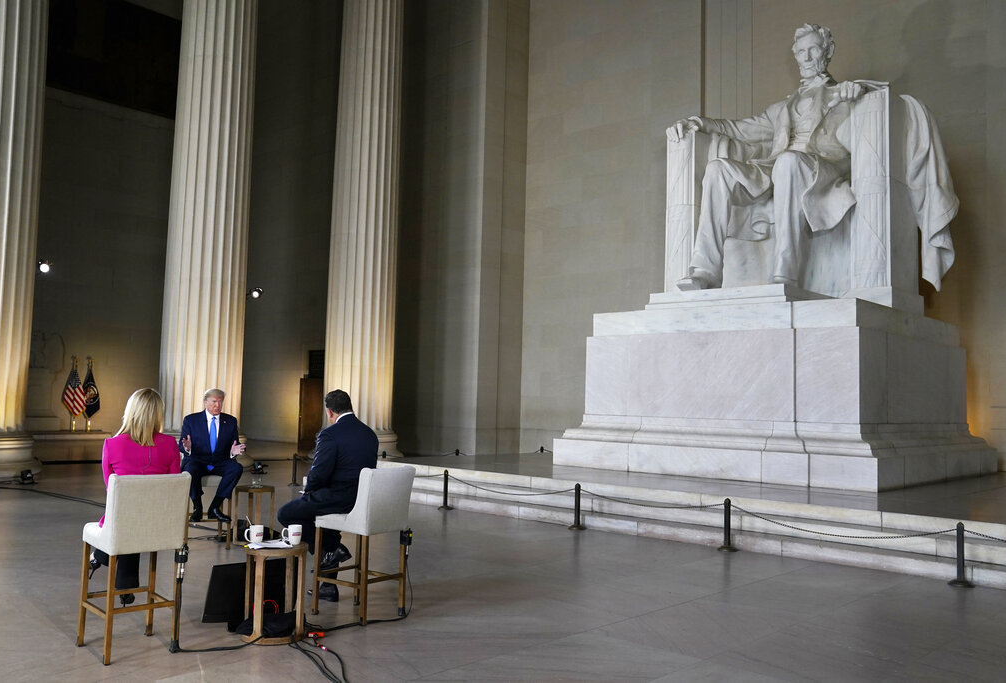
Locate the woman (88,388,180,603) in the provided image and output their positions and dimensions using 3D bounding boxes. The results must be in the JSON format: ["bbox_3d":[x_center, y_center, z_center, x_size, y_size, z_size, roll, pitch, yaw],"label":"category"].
[{"bbox_3d":[-2.419,1.012,5.529,0.520,1.410,0.760,5,-5,-38],"label":"woman"}]

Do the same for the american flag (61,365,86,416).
[{"bbox_3d":[-14.344,1.636,28.500,0.350,1.740,0.780,-2,-6,43],"label":"american flag"}]

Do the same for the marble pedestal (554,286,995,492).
[{"bbox_3d":[5.193,0.837,15.946,5.700,3.040,6.330,-2,-6,43],"label":"marble pedestal"}]

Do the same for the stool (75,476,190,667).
[{"bbox_3d":[-2.312,1.368,5.359,0.500,1.100,0.560,5,-6,-42],"label":"stool"}]

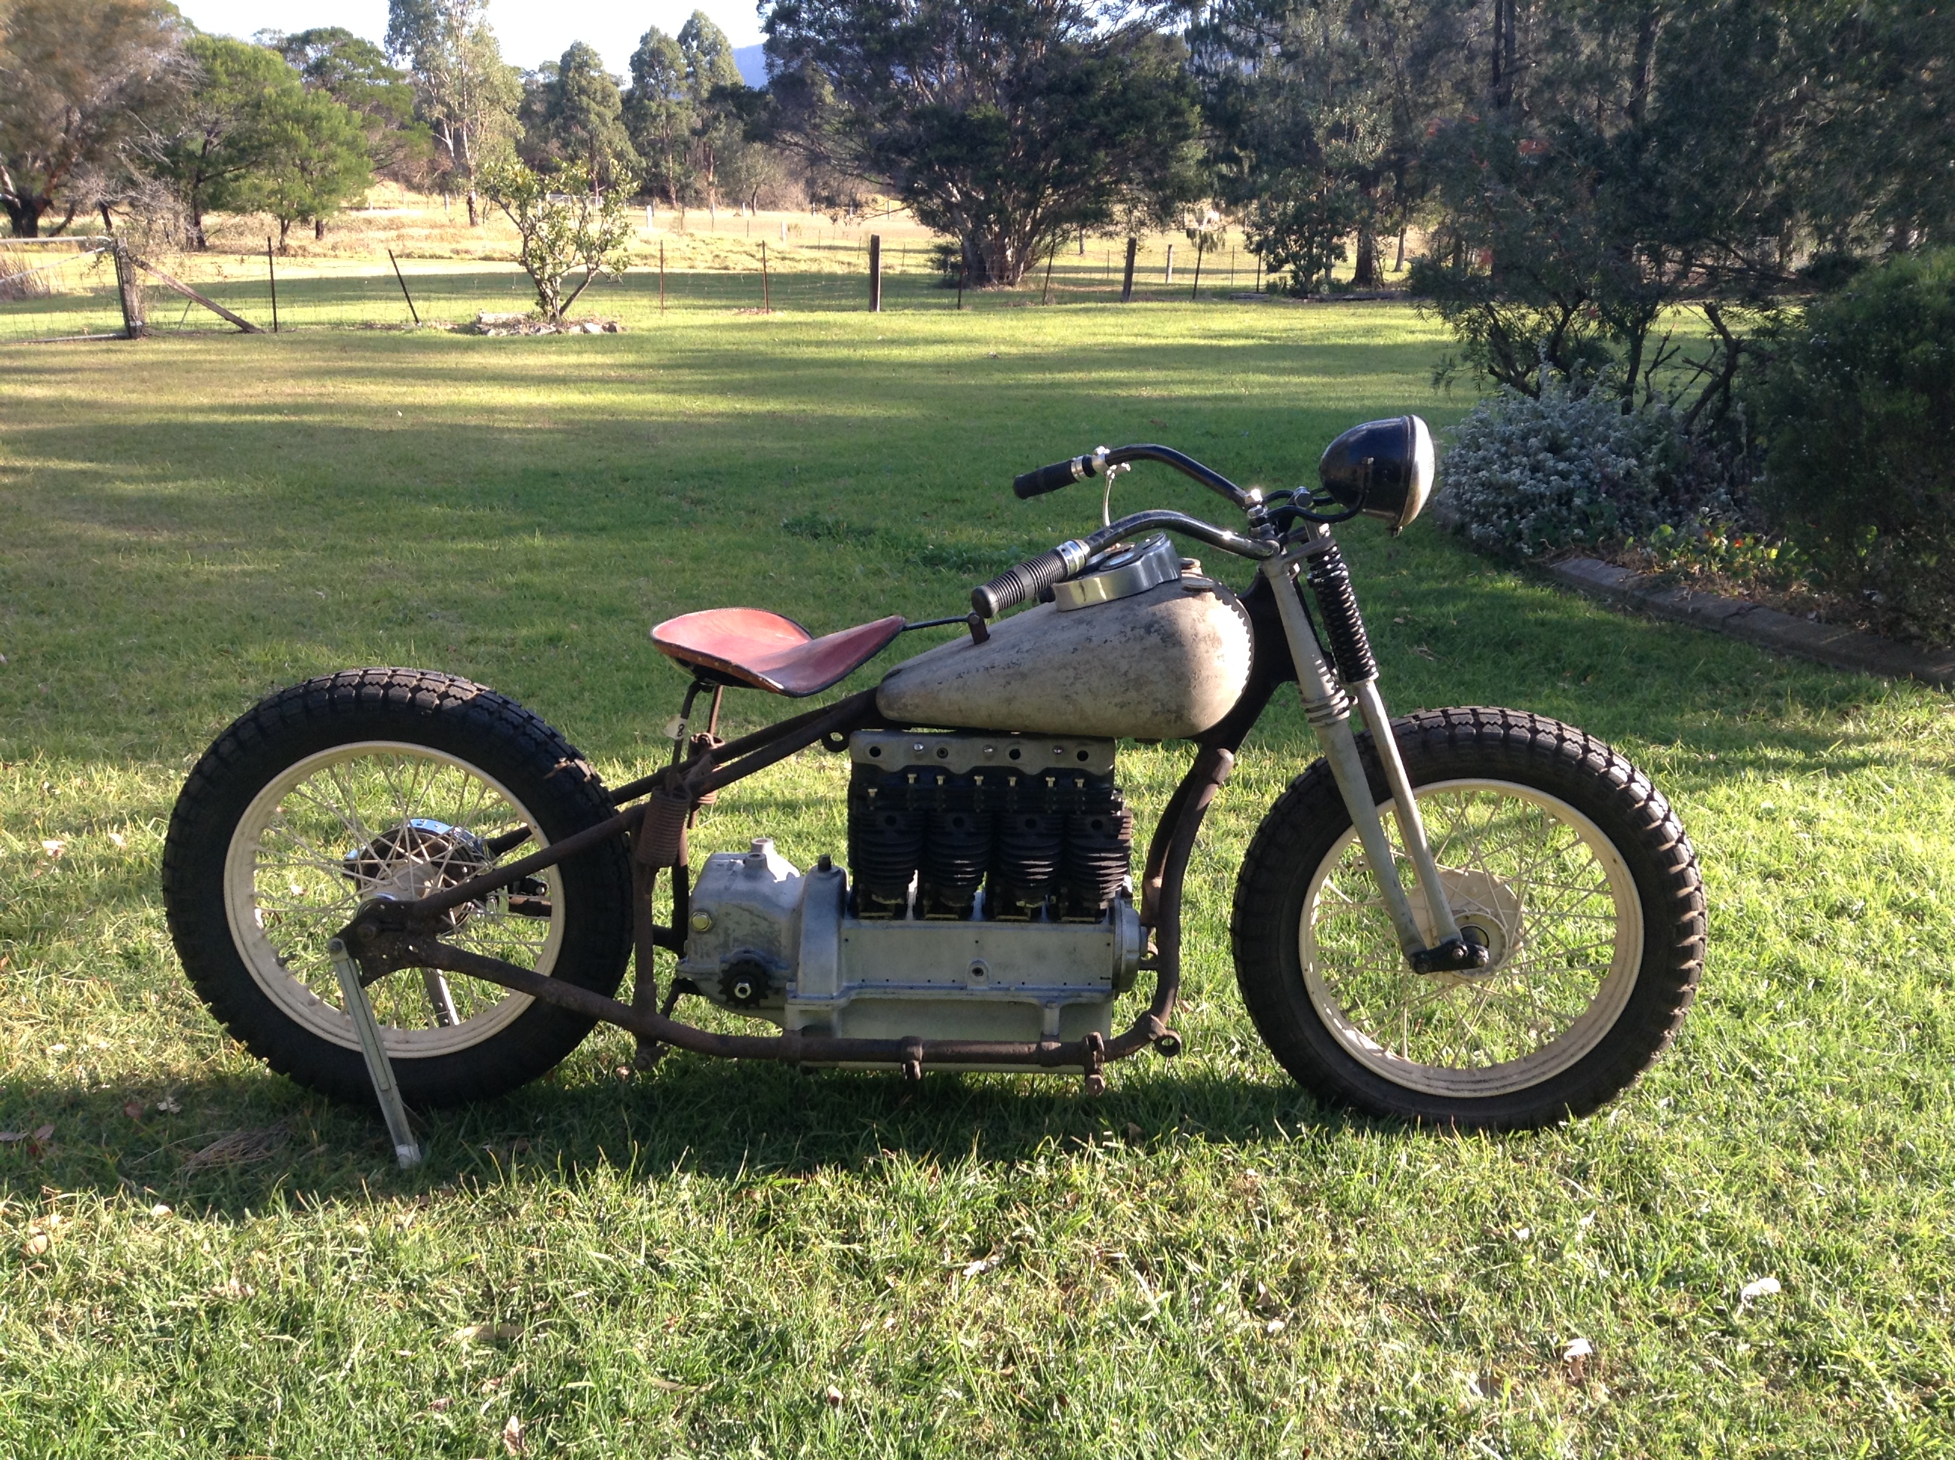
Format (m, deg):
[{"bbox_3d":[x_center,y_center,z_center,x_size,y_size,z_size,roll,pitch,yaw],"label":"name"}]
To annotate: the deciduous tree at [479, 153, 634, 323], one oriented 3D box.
[{"bbox_3d":[-5.743,-6.661,25.215,2.030,2.120,2.030,-3,16,-12],"label":"deciduous tree"}]

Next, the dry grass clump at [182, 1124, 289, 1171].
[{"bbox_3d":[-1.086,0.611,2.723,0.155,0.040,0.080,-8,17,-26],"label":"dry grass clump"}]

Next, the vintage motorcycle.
[{"bbox_3d":[-0.060,0.106,2.752,2.300,1.125,0.780,1,16,0],"label":"vintage motorcycle"}]

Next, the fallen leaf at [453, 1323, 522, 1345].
[{"bbox_3d":[-0.615,0.758,2.335,0.086,0.015,0.035,-2,16,-11],"label":"fallen leaf"}]

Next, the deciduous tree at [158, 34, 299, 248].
[{"bbox_3d":[-21.862,-17.051,54.190,4.360,6.030,4.140,-6,17,-20],"label":"deciduous tree"}]

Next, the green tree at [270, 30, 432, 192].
[{"bbox_3d":[-23.414,-22.104,68.984,6.120,7.550,6.120,-5,16,-17],"label":"green tree"}]

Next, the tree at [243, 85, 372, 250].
[{"bbox_3d":[-18.503,-15.498,51.408,3.540,4.400,3.540,-5,16,-18],"label":"tree"}]

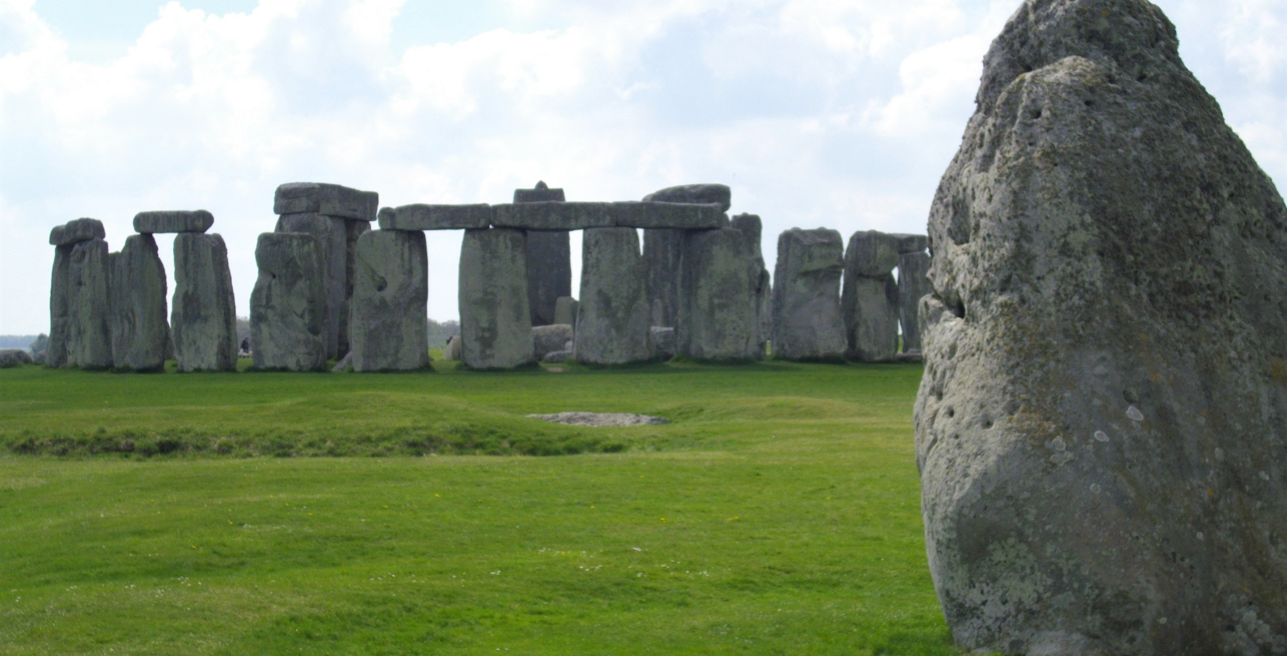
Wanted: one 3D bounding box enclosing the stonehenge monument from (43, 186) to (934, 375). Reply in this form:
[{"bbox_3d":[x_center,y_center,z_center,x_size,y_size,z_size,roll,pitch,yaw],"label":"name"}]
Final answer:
[{"bbox_3d":[-4.350,-2.050,97.800,31.500,6.600,30.500,0,0,-3],"label":"stonehenge monument"}]

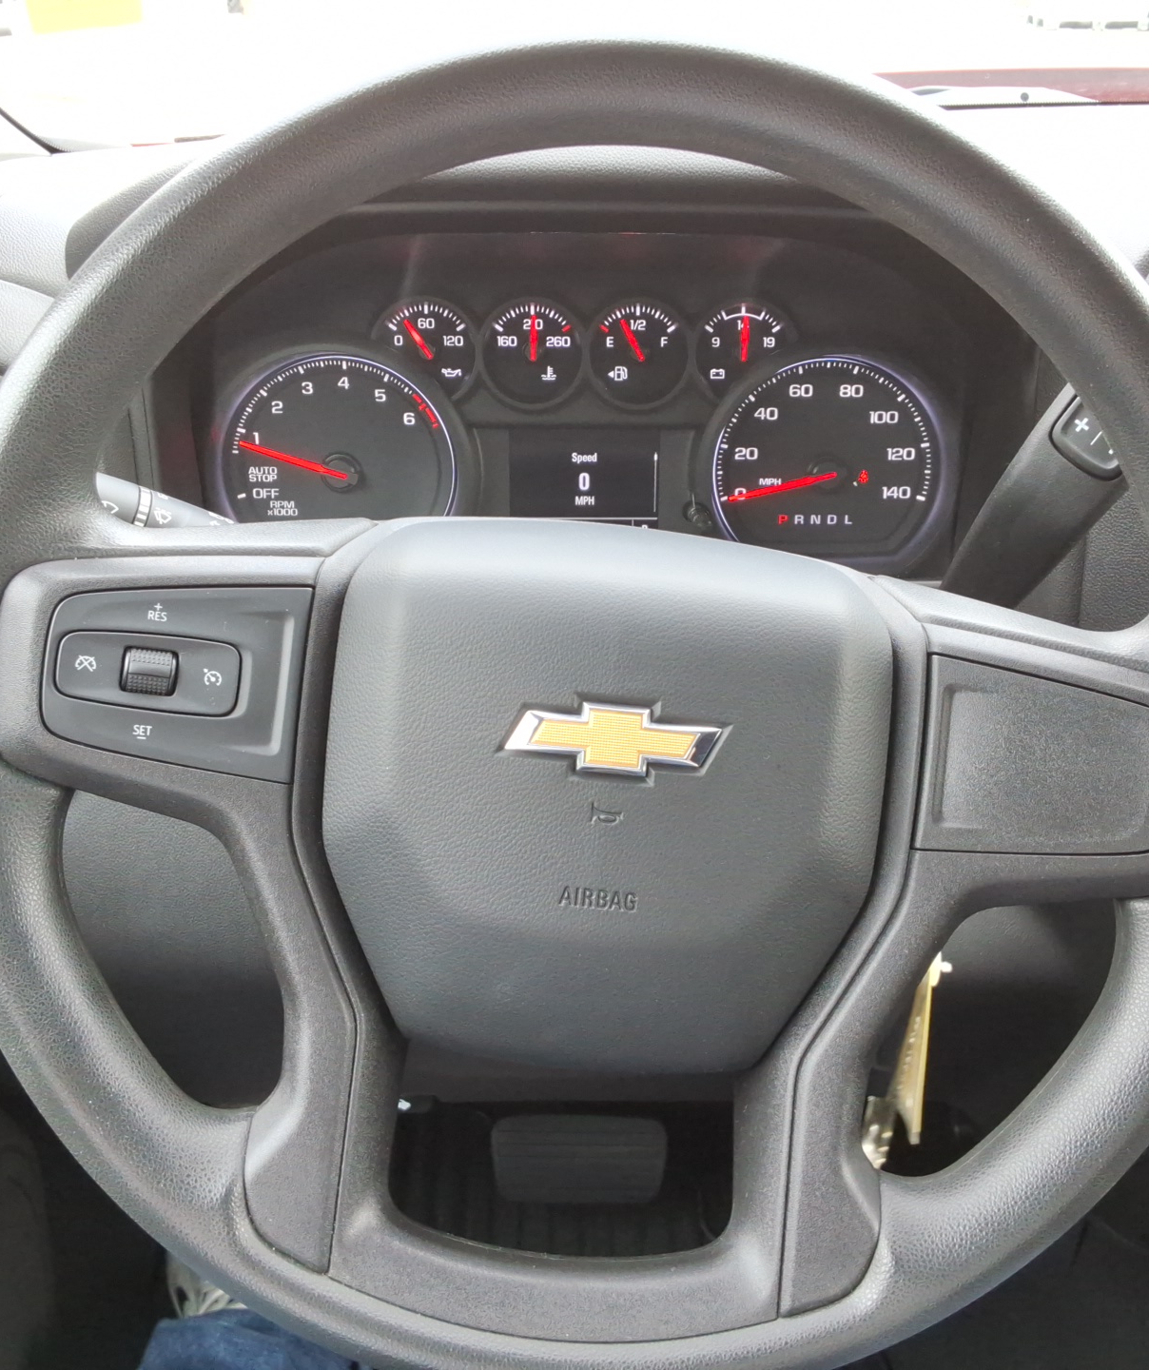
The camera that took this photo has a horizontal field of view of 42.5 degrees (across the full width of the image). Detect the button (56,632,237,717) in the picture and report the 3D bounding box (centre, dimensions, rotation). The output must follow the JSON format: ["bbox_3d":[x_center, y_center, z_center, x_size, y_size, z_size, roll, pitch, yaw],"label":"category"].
[{"bbox_3d":[-0.125,-0.003,0.434,0.053,0.021,0.010,6,-1,-1],"label":"button"}]

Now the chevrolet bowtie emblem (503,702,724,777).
[{"bbox_3d":[0.011,0.016,0.427,0.062,0.019,0.006,5,-2,0],"label":"chevrolet bowtie emblem"}]

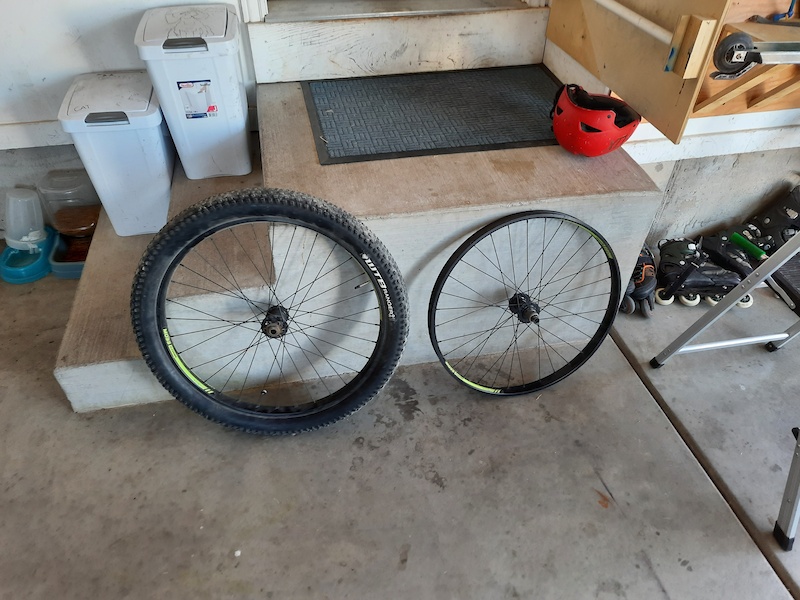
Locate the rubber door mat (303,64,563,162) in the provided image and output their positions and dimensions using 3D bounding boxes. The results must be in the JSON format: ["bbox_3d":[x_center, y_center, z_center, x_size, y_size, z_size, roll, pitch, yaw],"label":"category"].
[{"bbox_3d":[0.166,-0.652,1.877,0.930,0.012,0.612,-7,44,-10],"label":"rubber door mat"}]

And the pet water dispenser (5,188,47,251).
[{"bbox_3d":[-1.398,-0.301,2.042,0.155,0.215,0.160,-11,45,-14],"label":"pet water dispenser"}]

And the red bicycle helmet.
[{"bbox_3d":[0.569,-0.523,1.625,0.272,0.190,0.210,16,41,7],"label":"red bicycle helmet"}]

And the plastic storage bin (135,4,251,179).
[{"bbox_3d":[-0.632,-0.672,1.804,0.275,0.468,0.325,-9,45,-13],"label":"plastic storage bin"}]

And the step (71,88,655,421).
[{"bbox_3d":[-0.202,-0.285,1.916,1.710,0.604,0.885,-7,44,-10],"label":"step"}]

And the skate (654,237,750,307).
[{"bbox_3d":[1.133,-0.091,2.022,0.360,0.275,0.125,2,37,1],"label":"skate"}]

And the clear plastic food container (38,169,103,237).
[{"bbox_3d":[-1.216,-0.345,2.055,0.200,0.230,0.200,-7,44,-10],"label":"clear plastic food container"}]

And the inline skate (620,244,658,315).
[{"bbox_3d":[0.852,-0.108,2.028,0.120,0.270,0.290,-1,43,-4],"label":"inline skate"}]

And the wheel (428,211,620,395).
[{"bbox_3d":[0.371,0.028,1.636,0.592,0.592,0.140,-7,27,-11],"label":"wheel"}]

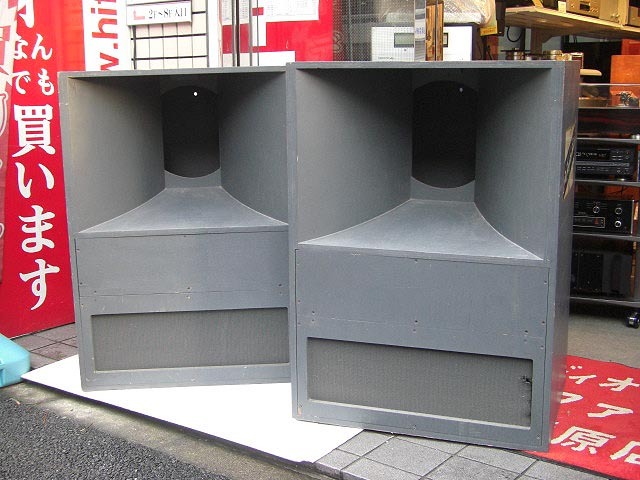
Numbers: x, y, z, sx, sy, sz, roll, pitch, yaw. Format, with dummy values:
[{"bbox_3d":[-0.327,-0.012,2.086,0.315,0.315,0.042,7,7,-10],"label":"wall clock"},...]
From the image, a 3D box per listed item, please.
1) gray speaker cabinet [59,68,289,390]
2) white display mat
[{"bbox_3d":[-0.462,-0.076,3.192,0.760,1.067,0.620,-2,10,-3],"label":"gray speaker cabinet"},{"bbox_3d":[-0.309,0.488,3.090,1.310,0.012,0.850,7,13,36],"label":"white display mat"}]

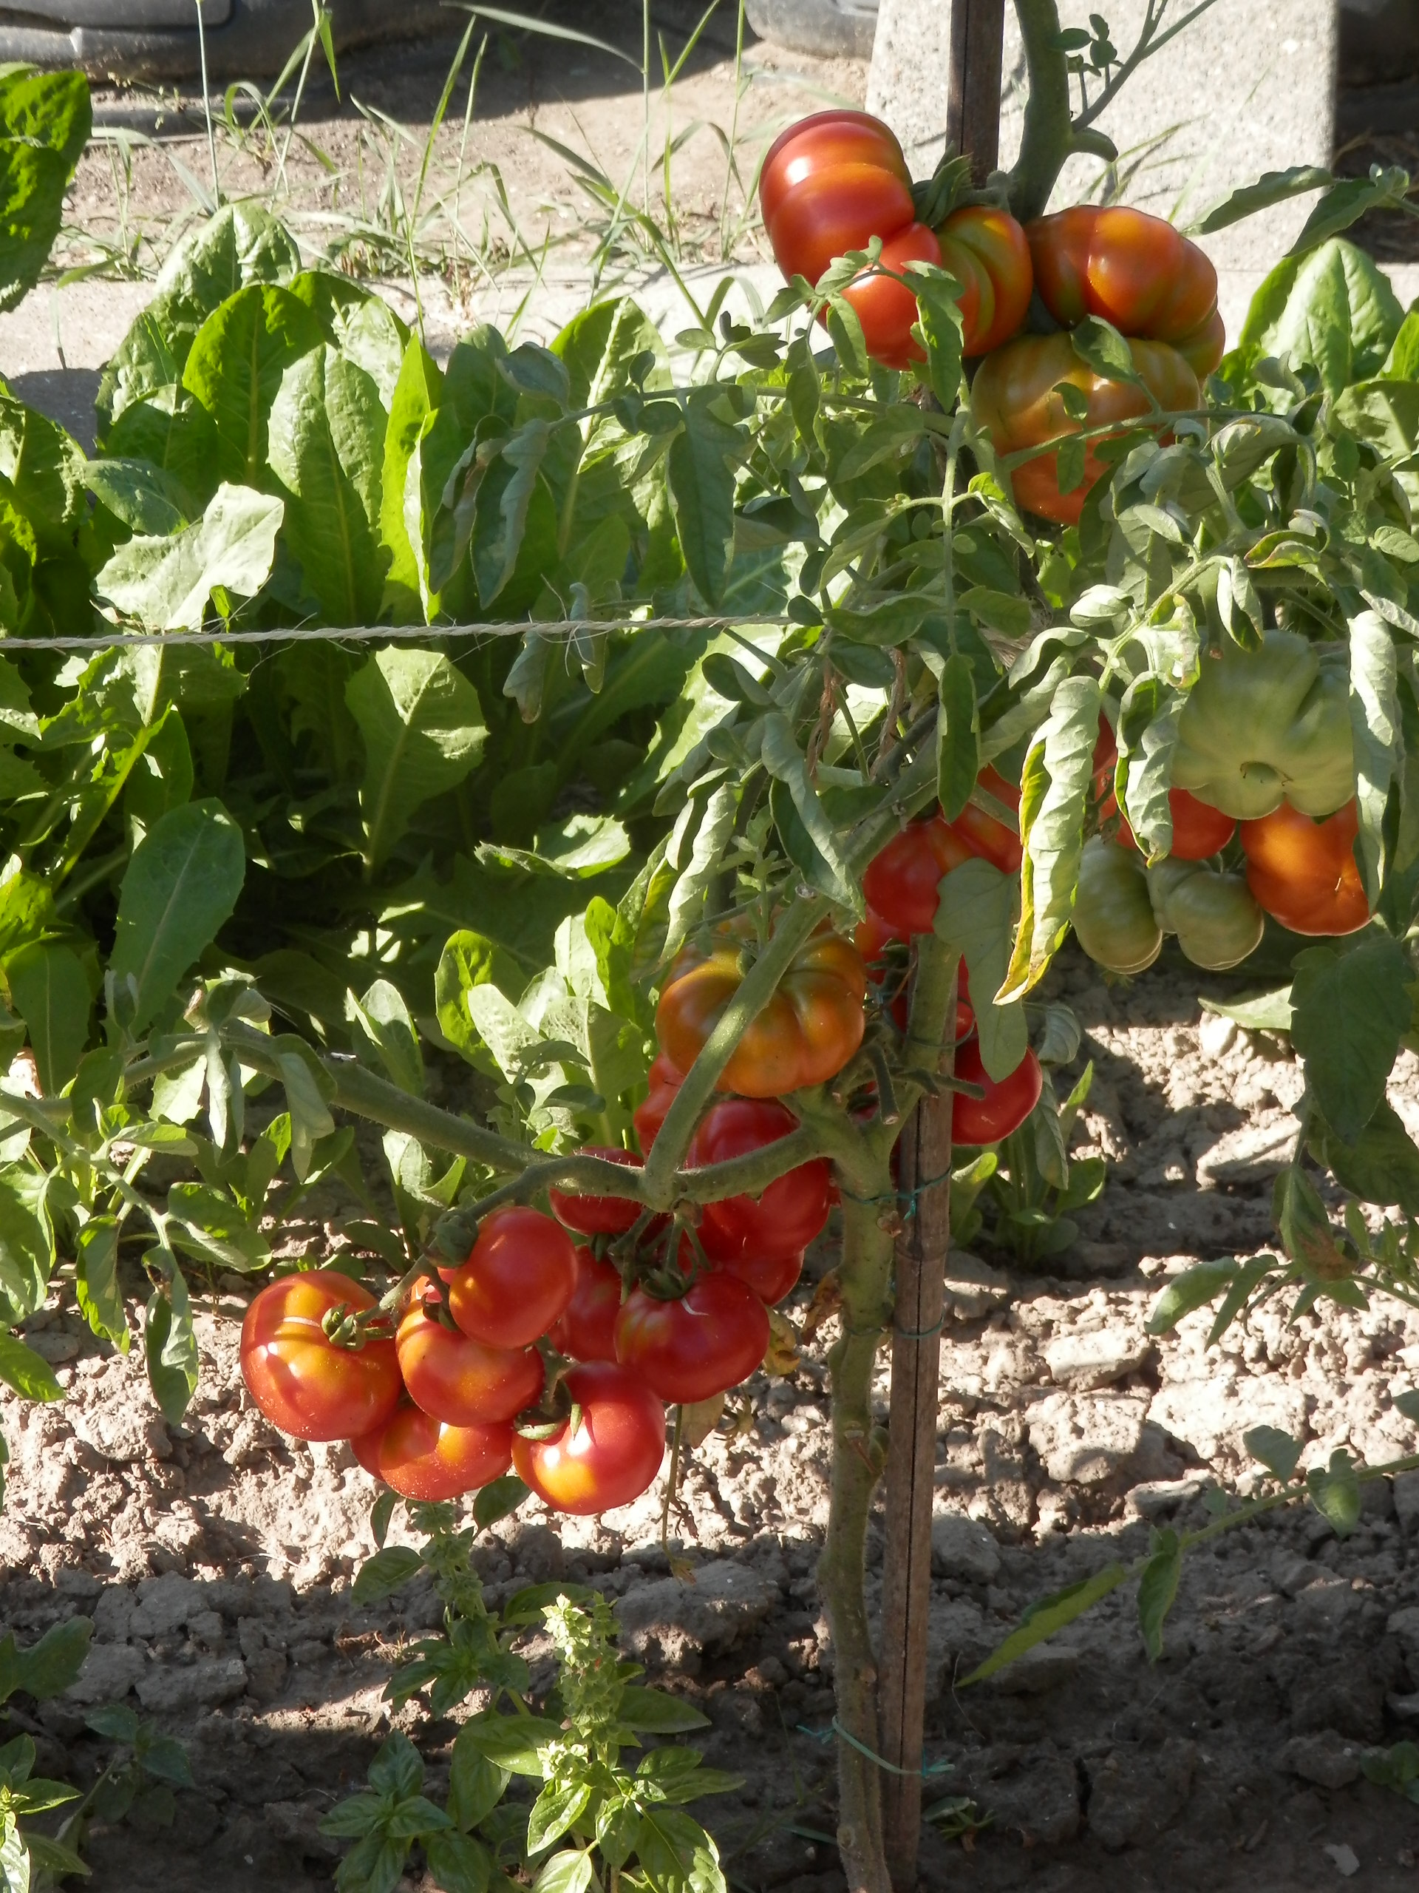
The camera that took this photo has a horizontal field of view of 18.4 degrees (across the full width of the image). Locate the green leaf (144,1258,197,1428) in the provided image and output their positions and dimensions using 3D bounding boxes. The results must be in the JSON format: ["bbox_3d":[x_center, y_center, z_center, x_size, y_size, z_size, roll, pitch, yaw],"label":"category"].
[{"bbox_3d":[-0.226,0.165,1.830,0.024,0.070,0.025,0,34,0],"label":"green leaf"}]

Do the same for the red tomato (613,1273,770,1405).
[{"bbox_3d":[-0.008,0.172,1.912,0.068,0.057,0.068,0,25,0],"label":"red tomato"}]

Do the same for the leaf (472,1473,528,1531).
[{"bbox_3d":[-0.095,0.253,1.988,0.018,0.013,0.034,33,52,18],"label":"leaf"}]

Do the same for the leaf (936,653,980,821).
[{"bbox_3d":[0.094,-0.080,1.660,0.018,0.062,0.020,0,34,0],"label":"leaf"}]

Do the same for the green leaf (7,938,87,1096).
[{"bbox_3d":[-0.340,0.037,2.250,0.043,0.075,0.040,0,34,0],"label":"green leaf"}]

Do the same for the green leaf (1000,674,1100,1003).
[{"bbox_3d":[0.141,-0.044,1.819,0.027,0.134,0.028,9,0,6],"label":"green leaf"}]

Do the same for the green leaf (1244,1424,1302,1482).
[{"bbox_3d":[0.254,0.228,1.970,0.026,0.022,0.016,0,34,0],"label":"green leaf"}]

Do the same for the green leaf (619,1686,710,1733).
[{"bbox_3d":[-0.019,0.326,1.870,0.042,0.013,0.018,0,34,0],"label":"green leaf"}]

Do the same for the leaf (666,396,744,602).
[{"bbox_3d":[-0.002,-0.170,1.670,0.029,0.076,0.028,0,34,0],"label":"leaf"}]

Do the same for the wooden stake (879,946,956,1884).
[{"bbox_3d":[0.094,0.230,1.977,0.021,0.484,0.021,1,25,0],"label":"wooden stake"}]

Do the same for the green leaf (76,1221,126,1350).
[{"bbox_3d":[-0.269,0.150,1.940,0.018,0.057,0.018,-8,10,0],"label":"green leaf"}]

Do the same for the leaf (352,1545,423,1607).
[{"bbox_3d":[-0.138,0.270,1.880,0.032,0.018,0.022,0,34,0],"label":"leaf"}]

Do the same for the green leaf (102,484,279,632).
[{"bbox_3d":[-0.291,-0.219,2.450,0.080,0.030,0.100,26,62,9],"label":"green leaf"}]

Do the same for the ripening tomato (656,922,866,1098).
[{"bbox_3d":[0.021,0.025,1.760,0.085,0.064,0.084,0,34,0],"label":"ripening tomato"}]

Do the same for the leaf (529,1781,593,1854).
[{"bbox_3d":[-0.069,0.399,2.002,0.018,0.013,0.040,28,50,20],"label":"leaf"}]

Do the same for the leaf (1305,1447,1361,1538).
[{"bbox_3d":[0.284,0.249,1.986,0.021,0.038,0.014,-12,0,-4],"label":"leaf"}]

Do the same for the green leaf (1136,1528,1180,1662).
[{"bbox_3d":[0.202,0.292,1.970,0.021,0.060,0.022,0,34,0],"label":"green leaf"}]

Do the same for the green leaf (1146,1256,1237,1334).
[{"bbox_3d":[0.219,0.160,1.992,0.045,0.018,0.017,-35,65,-13],"label":"green leaf"}]

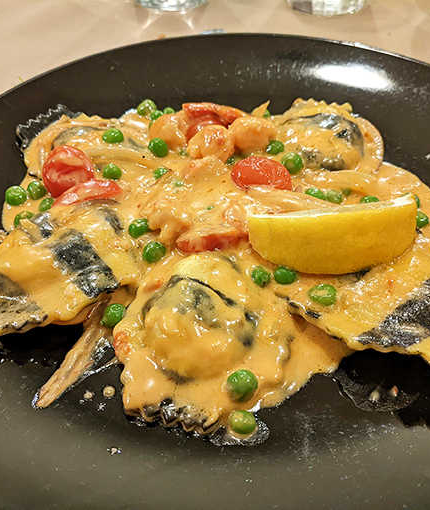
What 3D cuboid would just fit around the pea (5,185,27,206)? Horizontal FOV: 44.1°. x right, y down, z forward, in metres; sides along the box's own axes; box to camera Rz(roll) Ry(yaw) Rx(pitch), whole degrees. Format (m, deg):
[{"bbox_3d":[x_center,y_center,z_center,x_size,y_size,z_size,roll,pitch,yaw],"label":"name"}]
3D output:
[{"bbox_3d":[-0.088,-0.026,0.234,0.009,0.009,0.009,-3,47,0],"label":"pea"}]

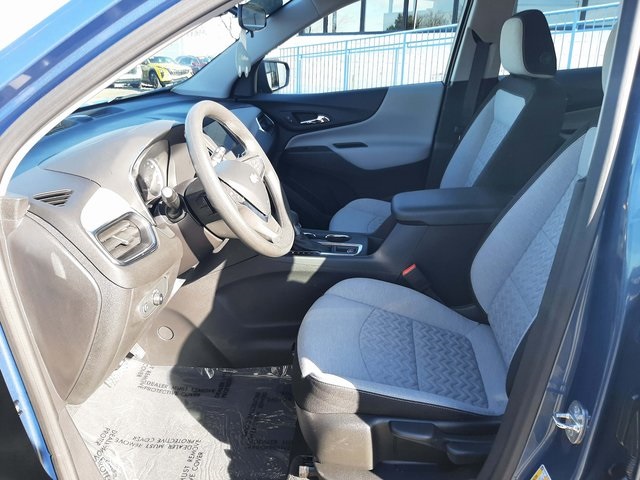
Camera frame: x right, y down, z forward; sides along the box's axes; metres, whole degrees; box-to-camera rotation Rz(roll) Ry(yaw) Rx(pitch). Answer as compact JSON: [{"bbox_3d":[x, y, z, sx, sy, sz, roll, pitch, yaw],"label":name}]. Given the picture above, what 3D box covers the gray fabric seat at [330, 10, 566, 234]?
[{"bbox_3d":[0.391,-0.292,1.744,0.788,0.946,0.532,0,23,6],"label":"gray fabric seat"}]

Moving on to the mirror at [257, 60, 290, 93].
[{"bbox_3d":[-0.216,-0.767,2.259,0.118,0.148,0.217,3,24,13],"label":"mirror"}]

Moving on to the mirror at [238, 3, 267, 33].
[{"bbox_3d":[-0.180,-0.586,1.266,0.039,0.074,0.236,2,23,11],"label":"mirror"}]

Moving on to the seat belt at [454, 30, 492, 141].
[{"bbox_3d":[0.610,-0.591,1.892,0.118,0.414,0.059,0,23,6],"label":"seat belt"}]

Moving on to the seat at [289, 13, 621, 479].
[{"bbox_3d":[0.324,0.003,1.059,0.798,0.946,0.532,0,23,6],"label":"seat"}]

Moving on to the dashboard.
[{"bbox_3d":[-0.510,-0.153,1.489,0.542,0.512,1.399,0,23,6],"label":"dashboard"}]

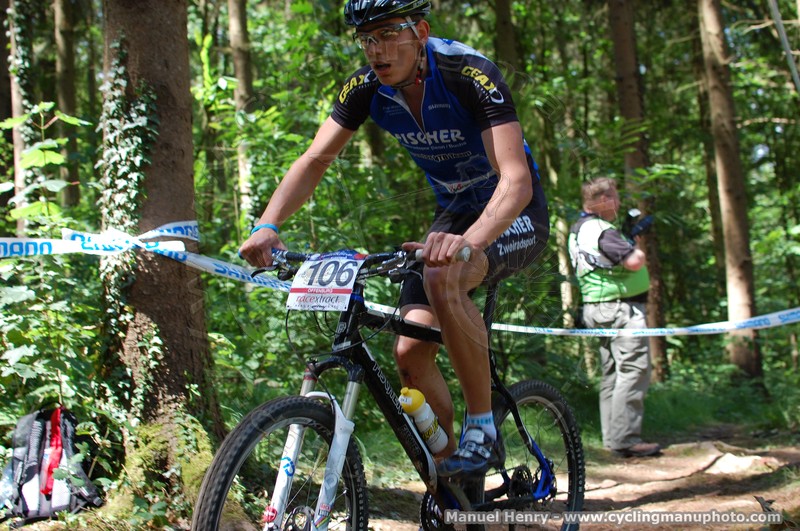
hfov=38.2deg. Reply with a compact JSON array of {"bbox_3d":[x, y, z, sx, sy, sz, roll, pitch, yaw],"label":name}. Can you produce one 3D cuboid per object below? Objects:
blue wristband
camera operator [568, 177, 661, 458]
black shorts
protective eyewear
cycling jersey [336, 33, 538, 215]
[{"bbox_3d":[-0.366,-0.093,3.150,0.073,0.018,0.060,13,-18,17],"label":"blue wristband"},{"bbox_3d":[1.380,0.328,7.420,0.500,1.780,0.540,-2,-5,-25],"label":"camera operator"},{"bbox_3d":[0.222,-0.064,3.480,0.400,0.380,0.420,-8,3,39],"label":"black shorts"},{"bbox_3d":[-0.036,-0.605,3.030,0.145,0.055,0.140,-7,9,38],"label":"protective eyewear"},{"bbox_3d":[0.160,-0.385,3.320,0.580,0.570,0.360,-8,35,39],"label":"cycling jersey"}]

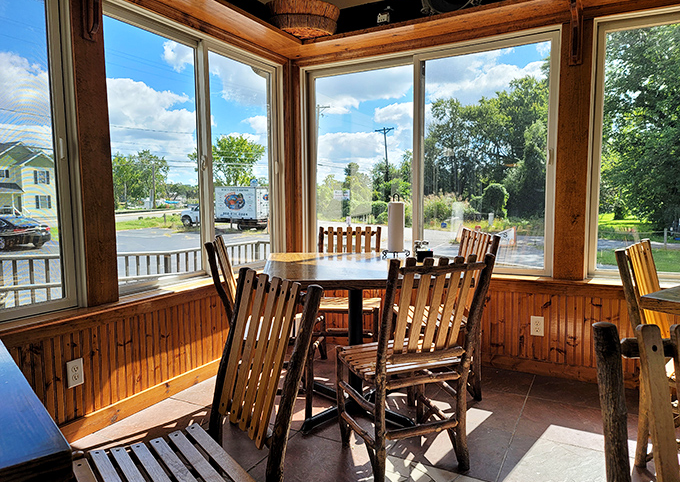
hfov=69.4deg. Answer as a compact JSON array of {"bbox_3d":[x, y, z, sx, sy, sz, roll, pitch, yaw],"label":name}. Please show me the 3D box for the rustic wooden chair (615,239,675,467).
[{"bbox_3d":[1.431,0.450,1.962,0.439,0.888,0.524,-5,6,-42],"label":"rustic wooden chair"}]

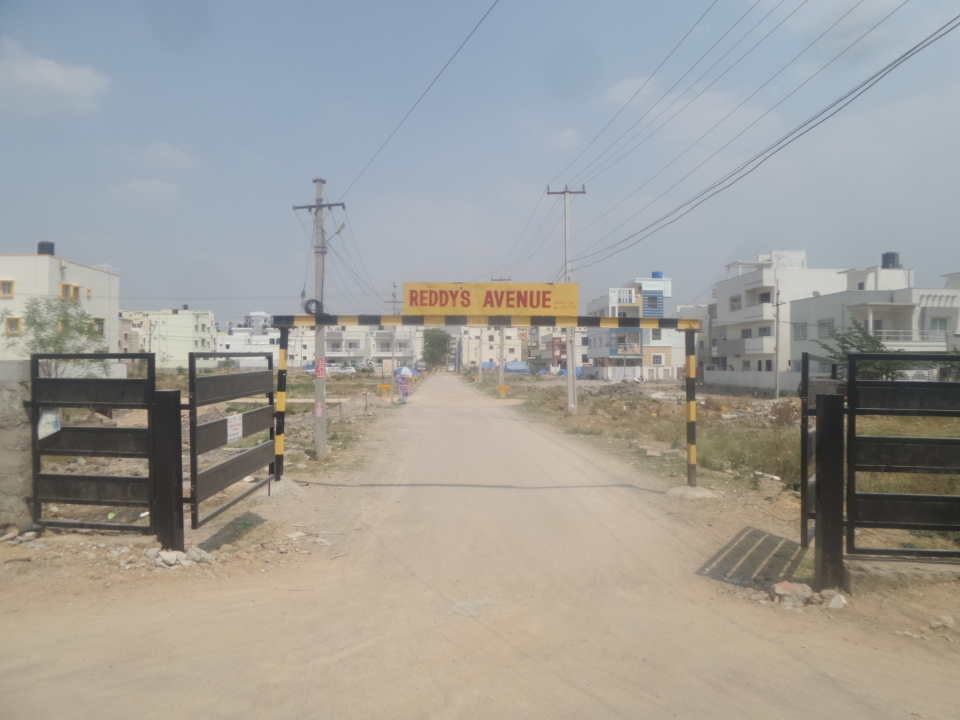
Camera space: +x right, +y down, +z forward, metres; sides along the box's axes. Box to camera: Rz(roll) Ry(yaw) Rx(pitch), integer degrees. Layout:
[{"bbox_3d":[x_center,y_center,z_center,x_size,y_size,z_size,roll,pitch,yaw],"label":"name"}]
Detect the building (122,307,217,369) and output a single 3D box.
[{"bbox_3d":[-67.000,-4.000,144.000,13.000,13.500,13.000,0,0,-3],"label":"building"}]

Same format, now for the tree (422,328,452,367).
[{"bbox_3d":[-11.800,-2.800,185.000,8.300,11.700,8.300,0,0,-3],"label":"tree"}]

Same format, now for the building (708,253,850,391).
[{"bbox_3d":[30.100,-3.900,66.500,9.400,12.800,12.500,0,0,-3],"label":"building"}]

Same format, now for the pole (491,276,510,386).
[{"bbox_3d":[1.880,-2.600,61.000,1.800,10.100,0.400,0,0,-3],"label":"pole"}]

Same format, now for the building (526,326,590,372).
[{"bbox_3d":[15.000,-2.300,131.000,10.000,10.200,12.000,0,0,-3],"label":"building"}]

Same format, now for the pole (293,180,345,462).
[{"bbox_3d":[-3.740,-0.960,15.400,1.200,6.480,0.500,0,0,-3],"label":"pole"}]

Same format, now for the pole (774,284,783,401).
[{"bbox_3d":[17.950,-1.170,40.000,0.550,7.200,0.400,0,0,-3],"label":"pole"}]

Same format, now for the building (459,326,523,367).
[{"bbox_3d":[3.200,-2.900,170.000,14.000,12.000,12.000,0,0,-3],"label":"building"}]

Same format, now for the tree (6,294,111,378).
[{"bbox_3d":[-25.200,-0.650,39.500,5.800,6.100,5.400,0,0,-3],"label":"tree"}]

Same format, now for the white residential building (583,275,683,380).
[{"bbox_3d":[20.900,-4.200,92.500,9.600,13.400,13.500,0,0,-3],"label":"white residential building"}]

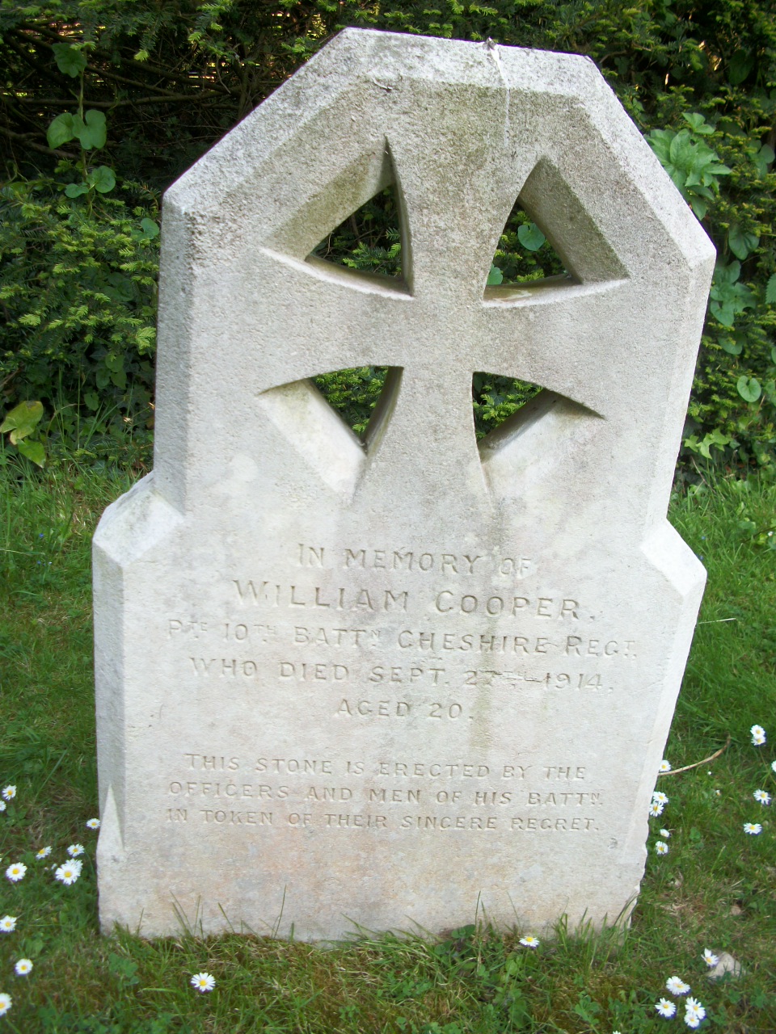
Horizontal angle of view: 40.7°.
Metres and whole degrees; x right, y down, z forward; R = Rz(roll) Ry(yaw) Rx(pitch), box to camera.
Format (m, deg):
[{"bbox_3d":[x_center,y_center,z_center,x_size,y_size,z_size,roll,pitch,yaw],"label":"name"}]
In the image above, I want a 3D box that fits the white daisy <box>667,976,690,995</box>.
[{"bbox_3d":[0.294,0.476,1.061,0.024,0.010,0.024,17,23,22],"label":"white daisy"}]

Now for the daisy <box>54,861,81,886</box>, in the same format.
[{"bbox_3d":[-0.360,0.400,1.174,0.027,0.010,0.027,-2,30,1],"label":"daisy"}]

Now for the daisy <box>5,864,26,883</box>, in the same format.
[{"bbox_3d":[-0.417,0.398,1.170,0.023,0.010,0.023,-13,33,-23],"label":"daisy"}]

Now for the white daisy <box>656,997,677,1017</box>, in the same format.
[{"bbox_3d":[0.274,0.484,1.033,0.022,0.010,0.022,19,30,22],"label":"white daisy"}]

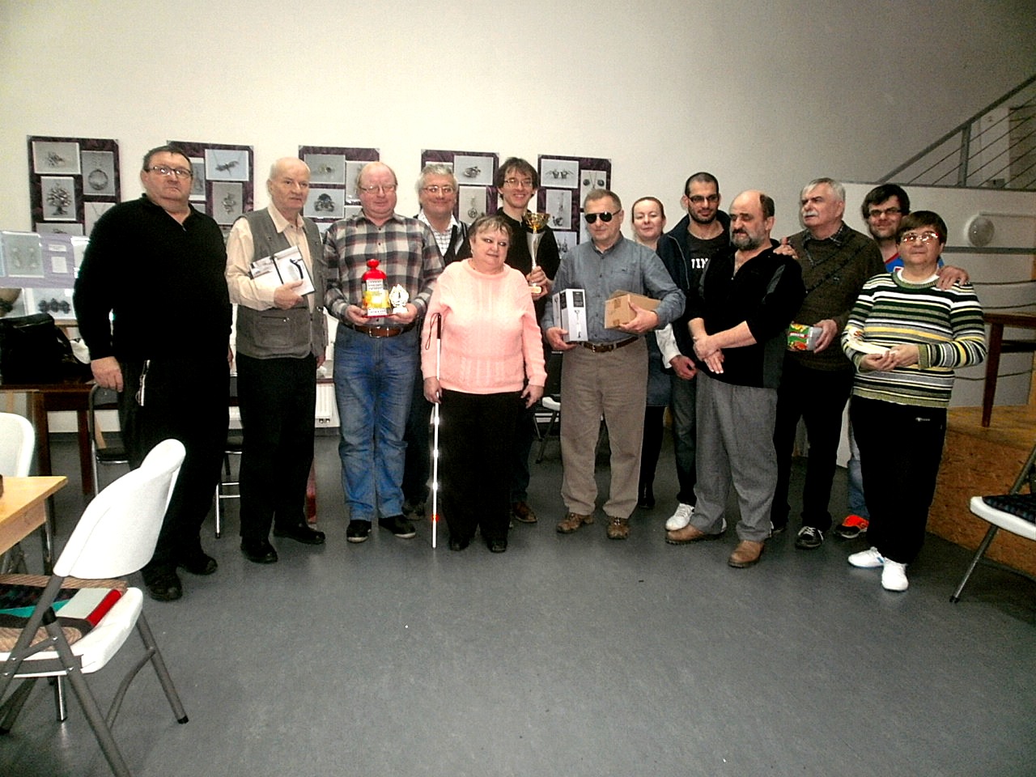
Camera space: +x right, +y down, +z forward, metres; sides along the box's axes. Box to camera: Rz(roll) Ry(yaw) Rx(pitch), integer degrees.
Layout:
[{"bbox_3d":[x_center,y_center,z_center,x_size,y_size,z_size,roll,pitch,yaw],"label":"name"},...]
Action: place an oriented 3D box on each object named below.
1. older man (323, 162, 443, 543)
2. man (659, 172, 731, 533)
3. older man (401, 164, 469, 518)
[{"bbox_3d":[-0.601,-0.165,3.650,0.530,1.745,0.420,0,8,-7],"label":"older man"},{"bbox_3d":[0.941,-0.184,3.943,0.530,1.775,0.360,4,8,20],"label":"man"},{"bbox_3d":[-0.414,-0.235,4.015,0.520,1.785,0.360,0,8,-6],"label":"older man"}]

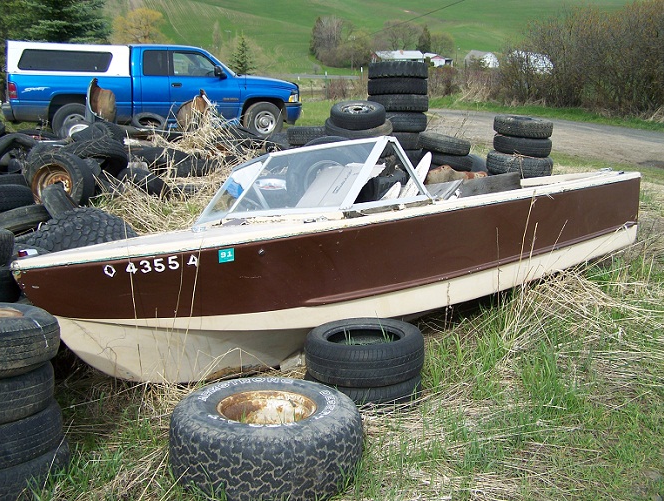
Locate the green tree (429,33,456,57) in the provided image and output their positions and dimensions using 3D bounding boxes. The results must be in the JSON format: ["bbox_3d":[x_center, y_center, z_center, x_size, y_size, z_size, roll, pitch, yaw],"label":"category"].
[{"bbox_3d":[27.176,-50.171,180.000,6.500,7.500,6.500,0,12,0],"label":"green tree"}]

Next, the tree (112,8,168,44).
[{"bbox_3d":[-10.521,-11.149,40.000,3.200,4.200,3.200,0,12,0],"label":"tree"}]

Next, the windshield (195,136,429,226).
[{"bbox_3d":[-0.270,-0.448,4.959,1.070,0.450,1.620,-9,4,-41],"label":"windshield"}]

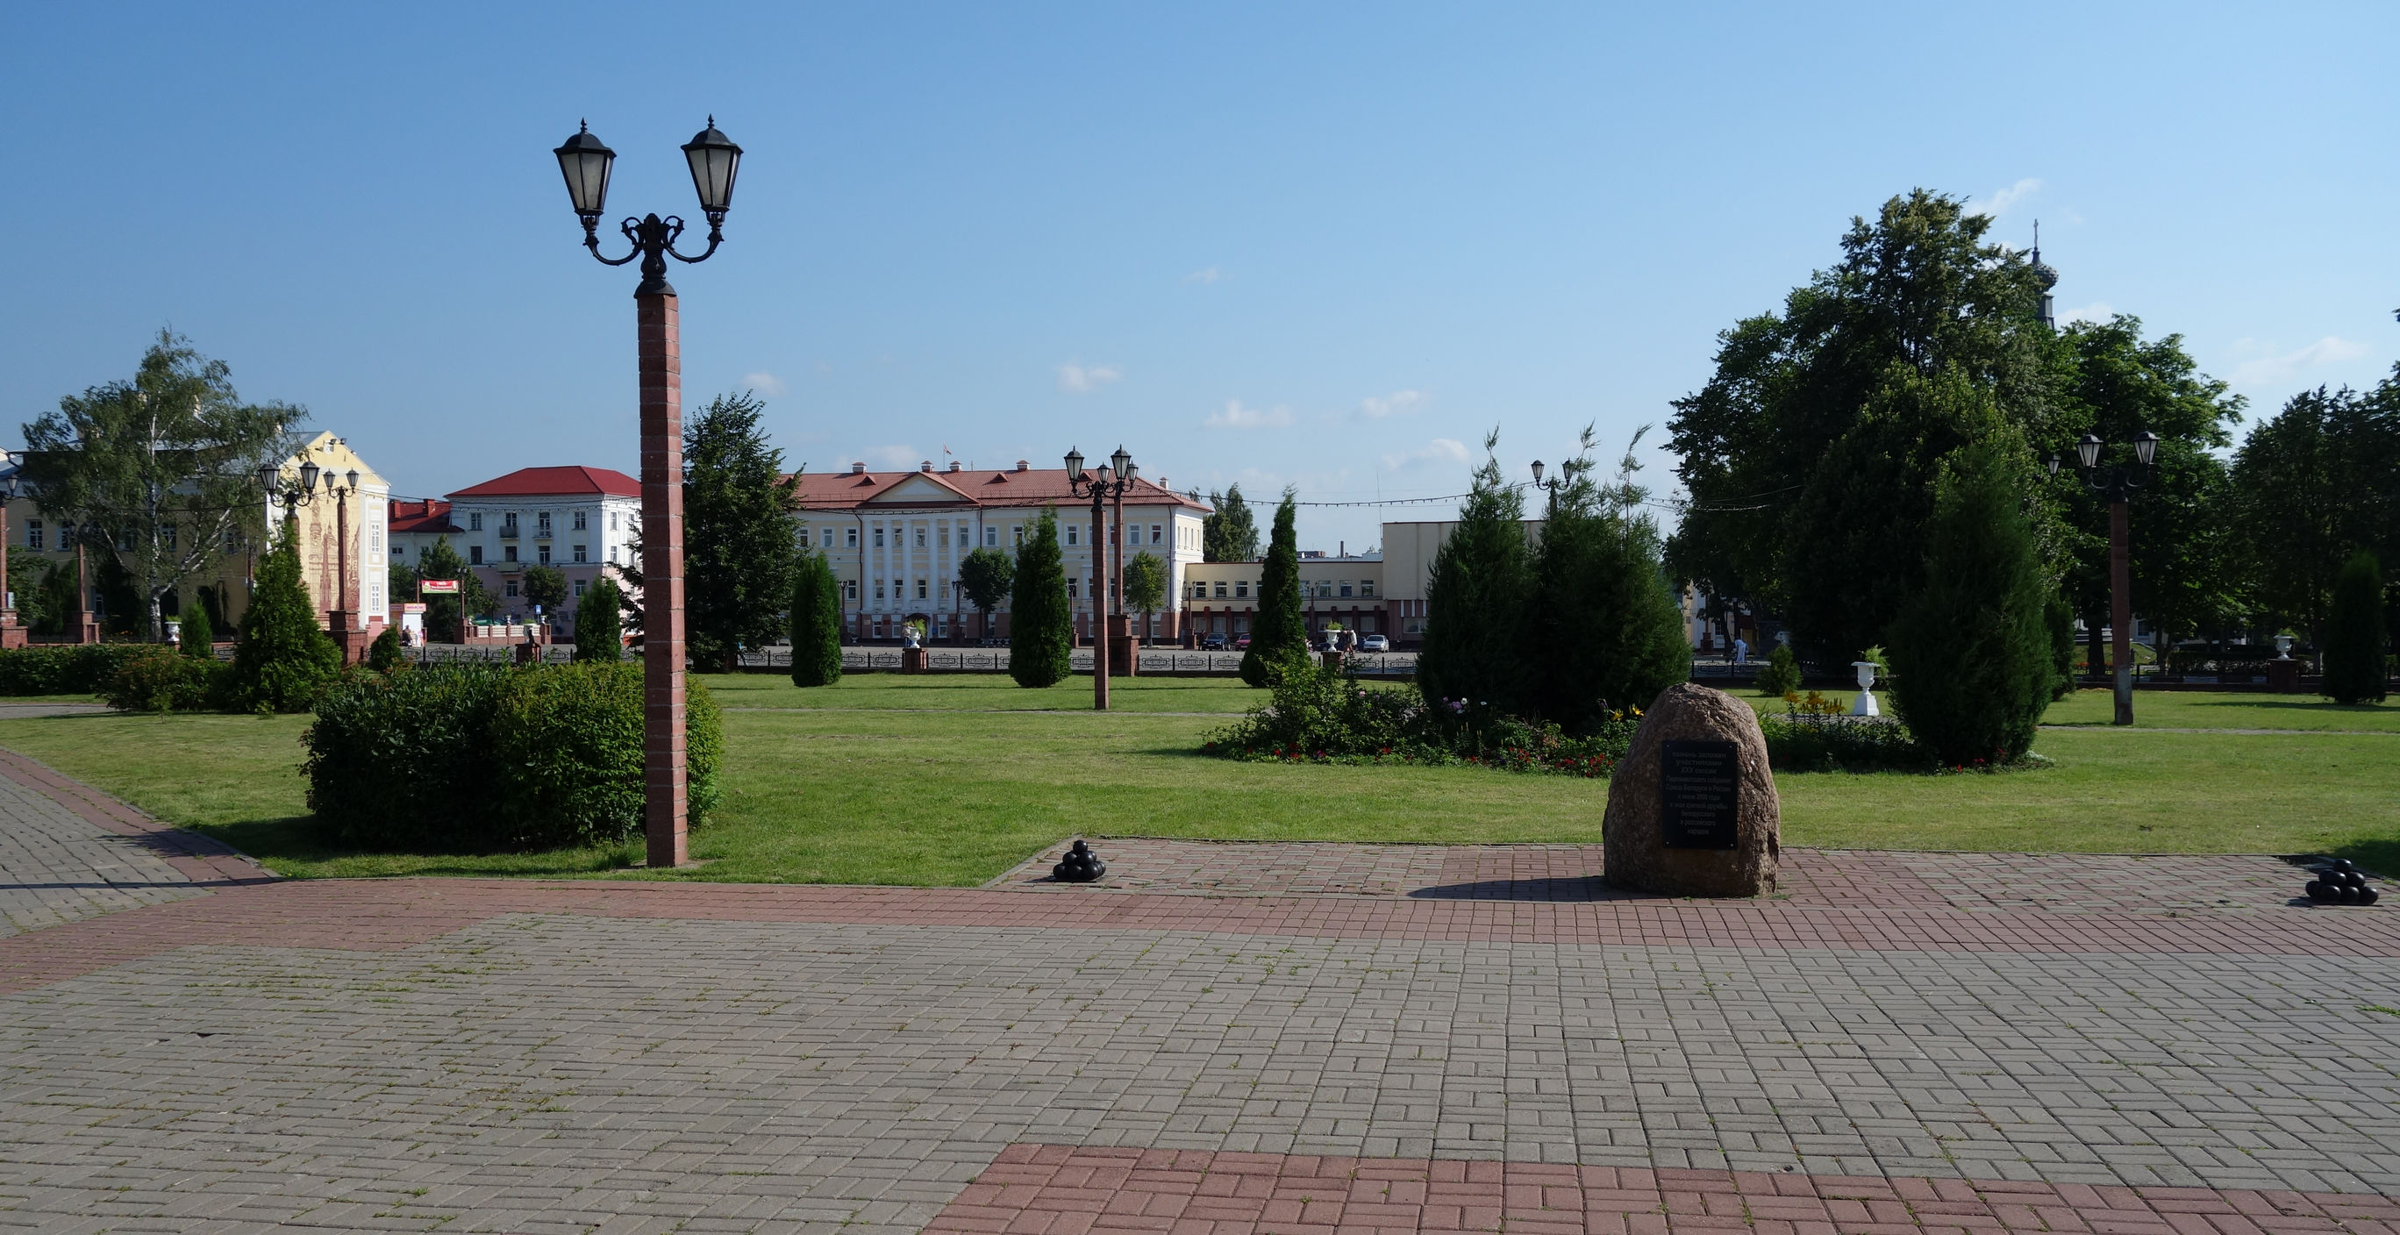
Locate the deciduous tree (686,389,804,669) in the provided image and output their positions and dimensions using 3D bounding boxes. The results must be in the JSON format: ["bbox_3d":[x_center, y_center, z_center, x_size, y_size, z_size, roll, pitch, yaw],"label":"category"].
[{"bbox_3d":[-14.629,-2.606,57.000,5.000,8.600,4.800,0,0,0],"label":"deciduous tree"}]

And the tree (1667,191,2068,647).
[{"bbox_3d":[22.141,-6.106,62.000,13.000,15.800,12.500,0,0,0],"label":"tree"}]

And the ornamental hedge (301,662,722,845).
[{"bbox_3d":[-5.117,0.957,13.900,2.850,1.280,1.850,0,0,10],"label":"ornamental hedge"}]

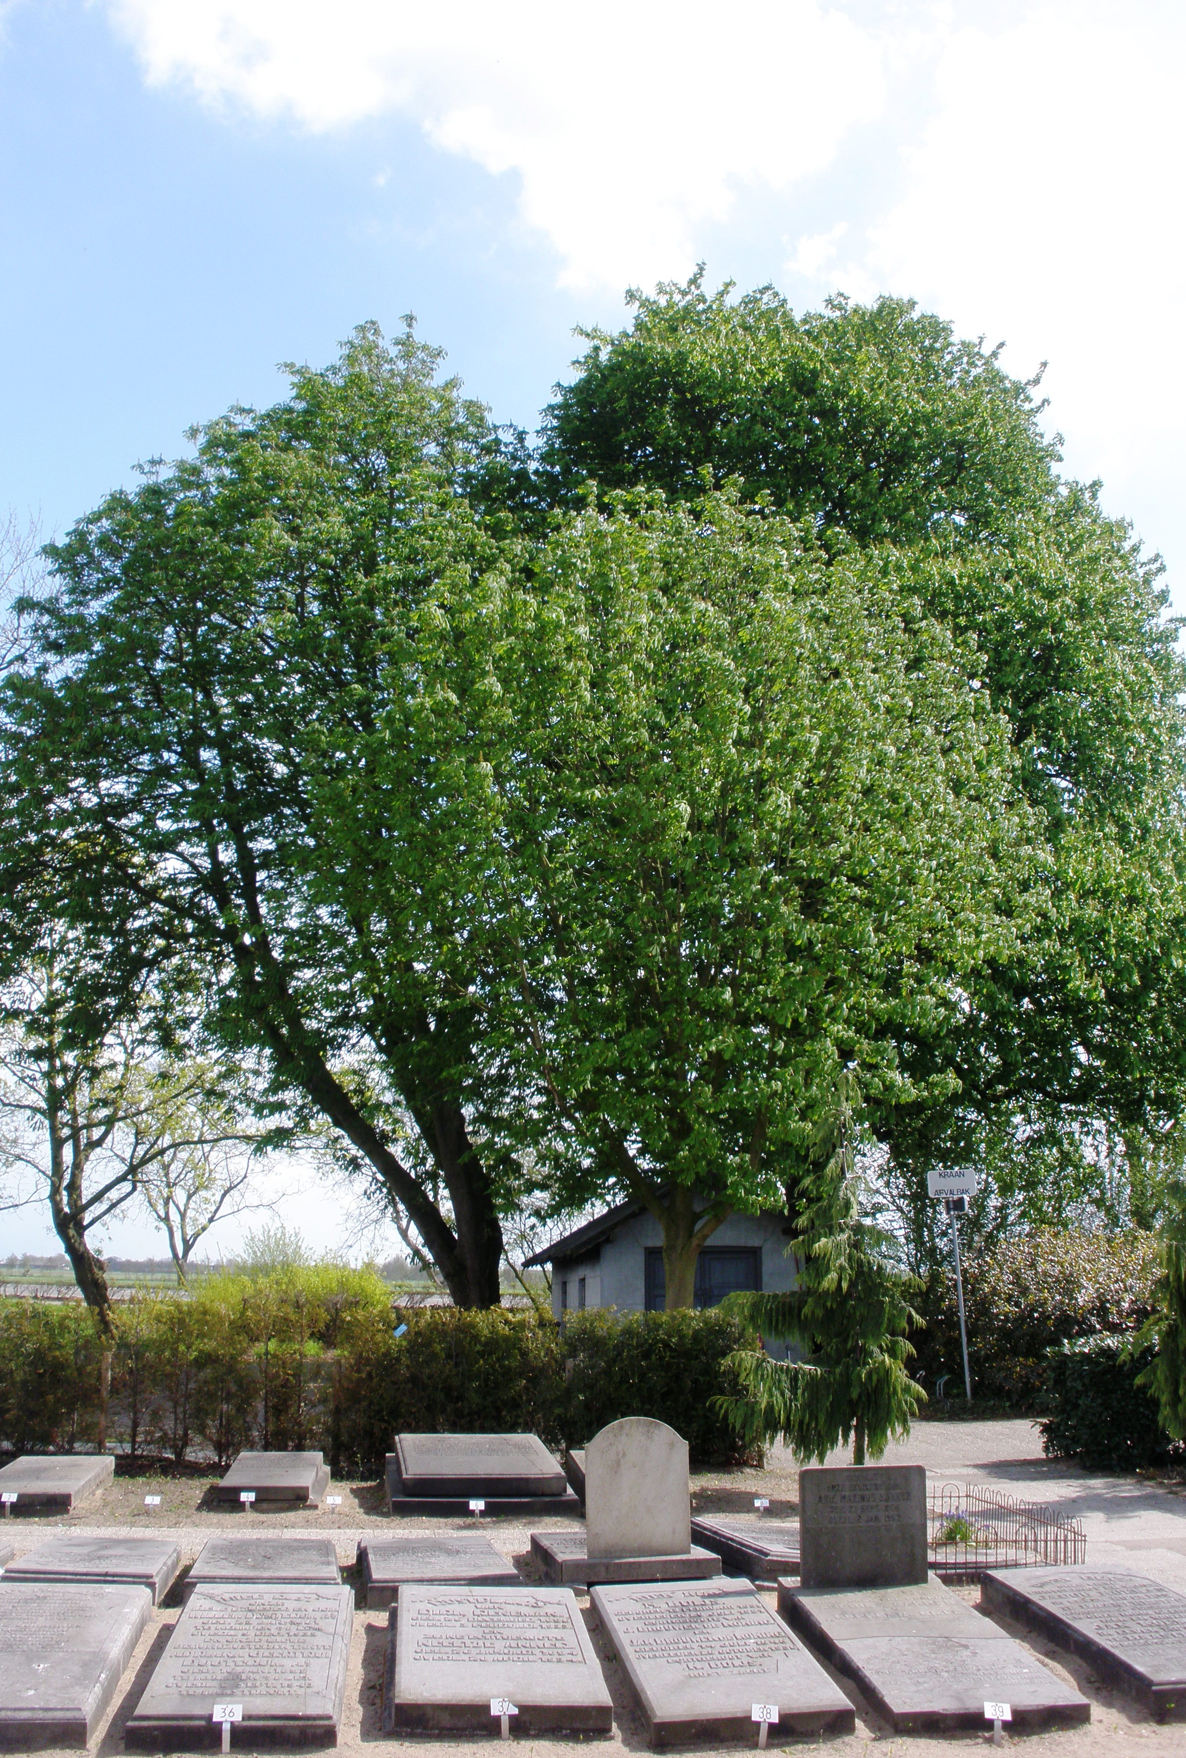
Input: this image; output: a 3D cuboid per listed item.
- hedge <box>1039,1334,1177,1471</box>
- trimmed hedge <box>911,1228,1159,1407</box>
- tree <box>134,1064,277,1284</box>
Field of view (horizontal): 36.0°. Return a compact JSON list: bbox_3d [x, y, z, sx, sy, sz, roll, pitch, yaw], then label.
[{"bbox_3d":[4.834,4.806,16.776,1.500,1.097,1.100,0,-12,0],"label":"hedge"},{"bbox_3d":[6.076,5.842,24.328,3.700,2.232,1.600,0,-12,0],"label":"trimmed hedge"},{"bbox_3d":[-19.846,15.092,93.878,7.400,11.218,6.800,0,-12,0],"label":"tree"}]

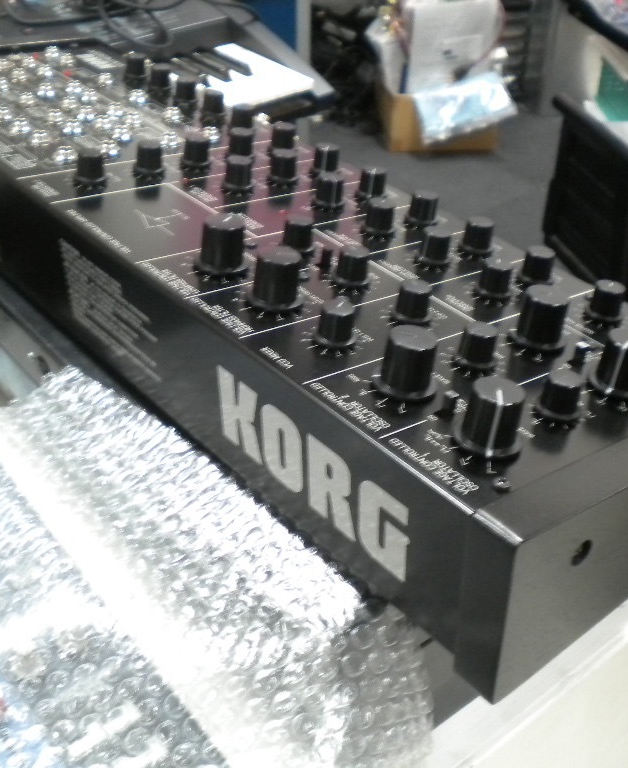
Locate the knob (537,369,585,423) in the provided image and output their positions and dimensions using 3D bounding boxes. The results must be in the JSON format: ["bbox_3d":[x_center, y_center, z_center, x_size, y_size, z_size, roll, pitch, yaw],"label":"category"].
[{"bbox_3d":[0.094,0.004,0.390,0.017,0.015,0.017,1,31,-12],"label":"knob"}]

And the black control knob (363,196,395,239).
[{"bbox_3d":[0.031,-0.079,0.486,0.017,0.013,0.017,0,31,-11],"label":"black control knob"}]

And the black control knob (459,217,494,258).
[{"bbox_3d":[0.076,-0.069,0.478,0.017,0.013,0.017,0,31,-11],"label":"black control knob"}]

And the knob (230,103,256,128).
[{"bbox_3d":[-0.045,-0.164,0.640,0.017,0.015,0.017,1,31,-12],"label":"knob"}]

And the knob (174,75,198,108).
[{"bbox_3d":[-0.084,-0.192,0.678,0.017,0.015,0.017,1,31,-12],"label":"knob"}]

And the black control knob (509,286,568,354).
[{"bbox_3d":[0.089,-0.026,0.403,0.022,0.019,0.022,7,30,0],"label":"black control knob"}]

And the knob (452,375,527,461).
[{"bbox_3d":[0.058,0.010,0.336,0.023,0.019,0.023,8,31,2],"label":"knob"}]

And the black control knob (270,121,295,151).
[{"bbox_3d":[-0.017,-0.137,0.578,0.016,0.014,0.016,7,30,0],"label":"black control knob"}]

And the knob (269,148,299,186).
[{"bbox_3d":[-0.016,-0.112,0.535,0.016,0.014,0.016,7,30,0],"label":"knob"}]

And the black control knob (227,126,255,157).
[{"bbox_3d":[-0.039,-0.130,0.560,0.017,0.013,0.017,0,31,-11],"label":"black control knob"}]

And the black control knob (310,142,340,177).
[{"bbox_3d":[0.007,-0.120,0.552,0.017,0.013,0.017,9,31,5],"label":"black control knob"}]

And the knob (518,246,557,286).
[{"bbox_3d":[0.098,-0.052,0.454,0.016,0.014,0.016,7,30,0],"label":"knob"}]

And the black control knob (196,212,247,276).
[{"bbox_3d":[-0.038,-0.059,0.434,0.022,0.019,0.022,5,30,-3],"label":"black control knob"}]

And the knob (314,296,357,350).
[{"bbox_3d":[0.009,-0.023,0.387,0.017,0.013,0.017,5,31,-3],"label":"knob"}]

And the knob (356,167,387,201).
[{"bbox_3d":[0.033,-0.109,0.565,0.017,0.015,0.017,6,30,-4],"label":"knob"}]

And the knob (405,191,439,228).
[{"bbox_3d":[0.053,-0.085,0.501,0.016,0.014,0.016,7,30,0],"label":"knob"}]

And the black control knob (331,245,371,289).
[{"bbox_3d":[0.016,-0.049,0.434,0.017,0.013,0.017,0,31,-11],"label":"black control knob"}]

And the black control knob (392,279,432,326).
[{"bbox_3d":[0.043,-0.036,0.444,0.017,0.015,0.017,1,31,-12],"label":"black control knob"}]

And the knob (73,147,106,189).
[{"bbox_3d":[-0.110,-0.106,0.507,0.016,0.014,0.016,7,30,0],"label":"knob"}]

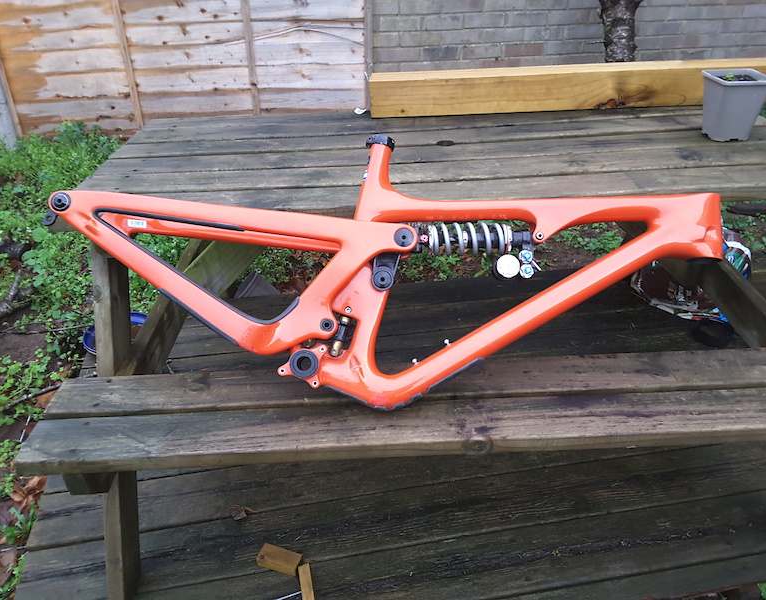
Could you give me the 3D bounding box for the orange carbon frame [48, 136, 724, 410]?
[{"bbox_3d":[0.045,-0.052,1.197,1.085,0.455,0.170,-11,2,-2],"label":"orange carbon frame"}]

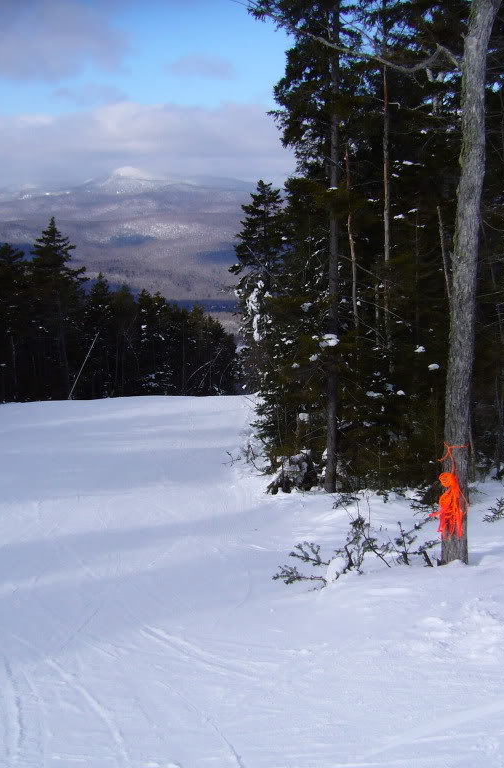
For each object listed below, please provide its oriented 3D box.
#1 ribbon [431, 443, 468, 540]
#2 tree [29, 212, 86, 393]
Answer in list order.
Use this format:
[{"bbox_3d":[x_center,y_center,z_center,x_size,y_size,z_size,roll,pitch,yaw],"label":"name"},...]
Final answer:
[{"bbox_3d":[1.402,0.759,7.285,0.268,0.715,0.200,2,11,11],"label":"ribbon"},{"bbox_3d":[-11.097,-4.220,59.041,3.419,10.528,3.419,0,10,0],"label":"tree"}]

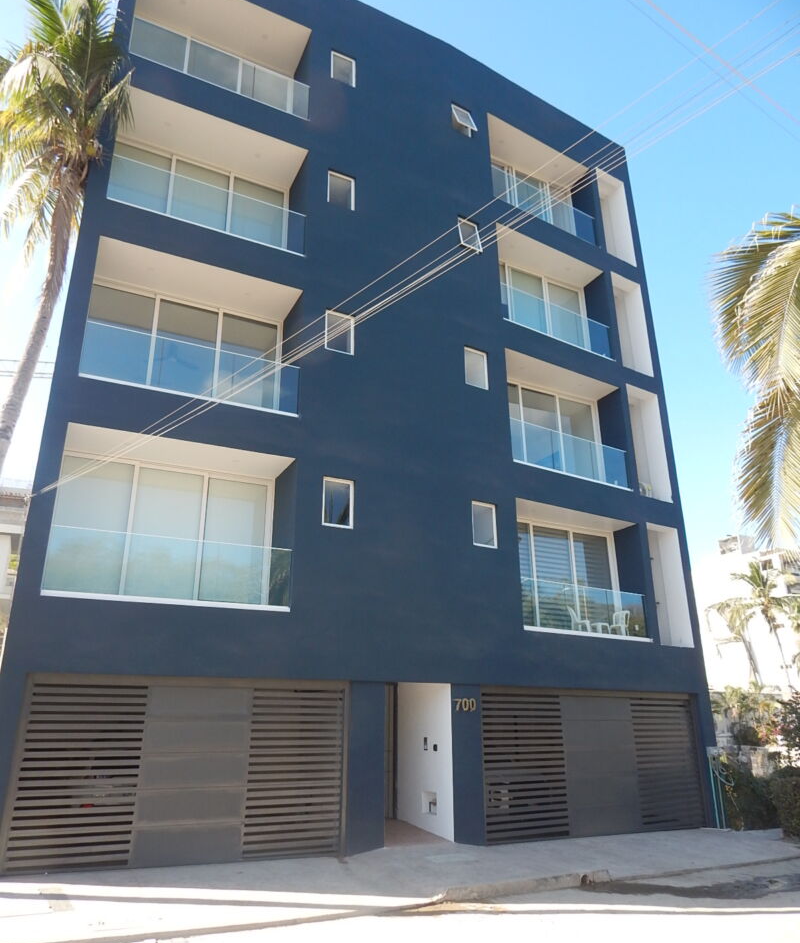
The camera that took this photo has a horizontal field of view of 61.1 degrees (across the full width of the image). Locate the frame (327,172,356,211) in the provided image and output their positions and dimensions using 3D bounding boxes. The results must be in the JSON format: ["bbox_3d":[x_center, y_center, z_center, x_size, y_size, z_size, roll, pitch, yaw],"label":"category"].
[{"bbox_3d":[-1.112,-5.214,12.713,0.530,0.780,0.100,9,-22,-25],"label":"frame"}]

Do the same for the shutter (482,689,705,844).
[{"bbox_3d":[3.519,5.020,11.835,5.220,2.300,0.120,12,-23,-30],"label":"shutter"}]

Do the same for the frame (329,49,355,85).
[{"bbox_3d":[-1.162,-8.081,13.727,0.530,0.780,0.100,9,-22,-25],"label":"frame"}]

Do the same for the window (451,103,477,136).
[{"bbox_3d":[1.397,-7.696,14.801,0.510,0.740,0.260,12,-23,-30],"label":"window"}]

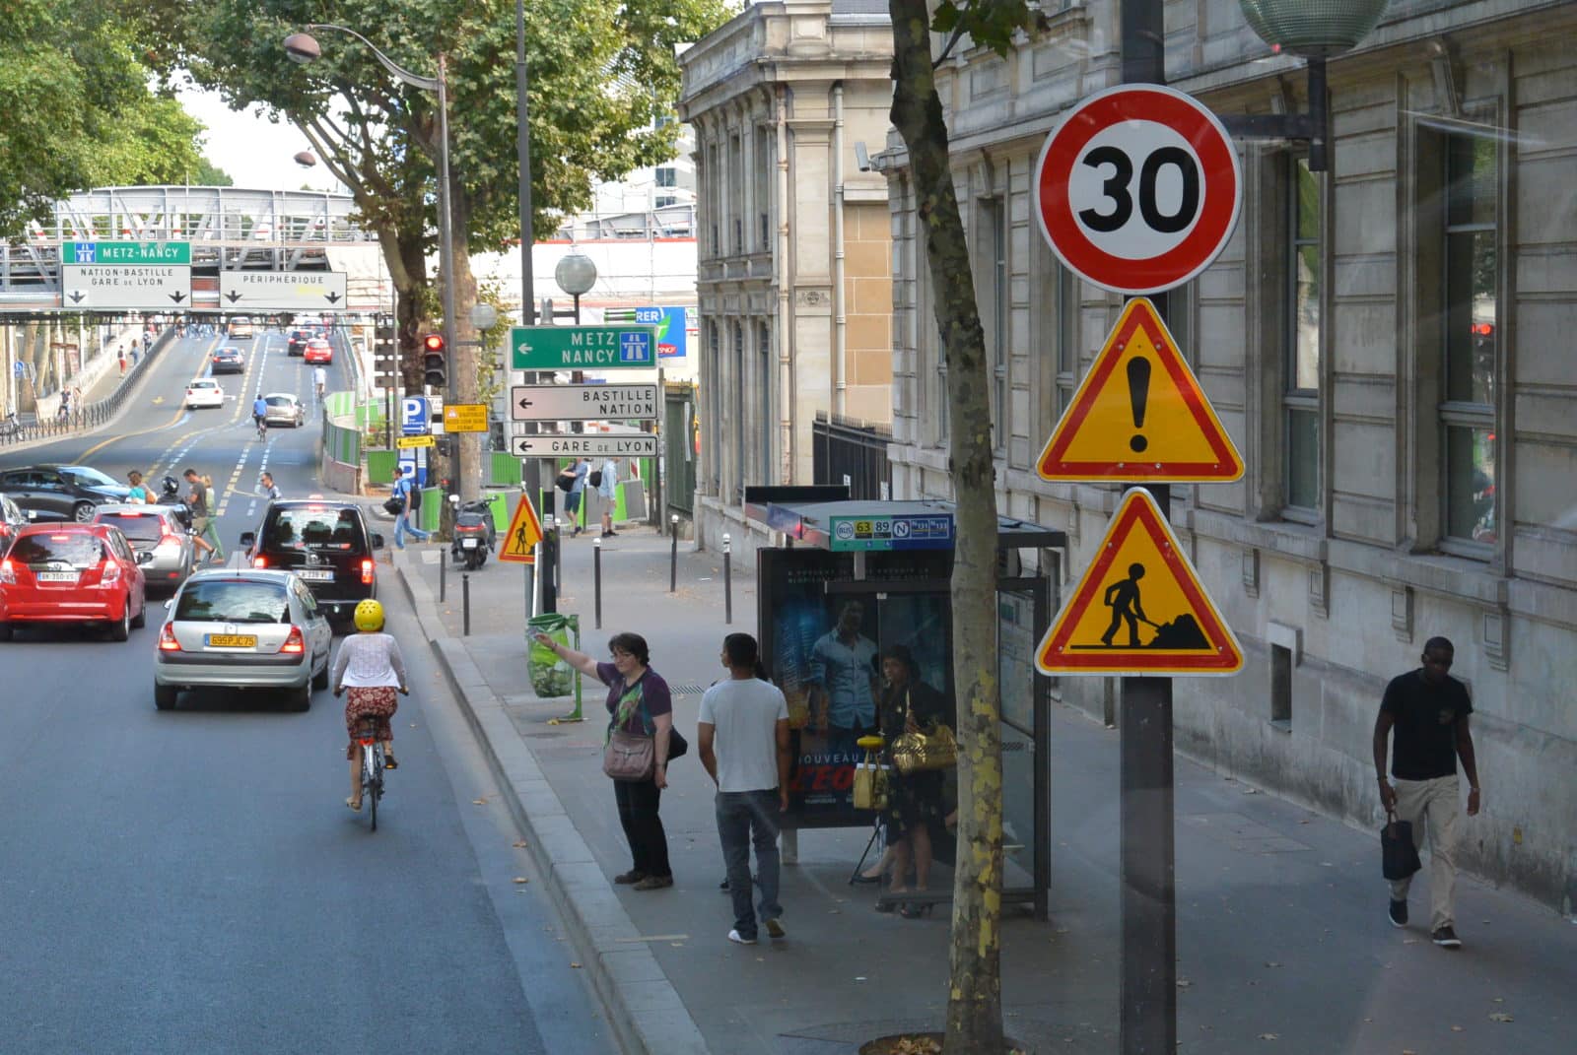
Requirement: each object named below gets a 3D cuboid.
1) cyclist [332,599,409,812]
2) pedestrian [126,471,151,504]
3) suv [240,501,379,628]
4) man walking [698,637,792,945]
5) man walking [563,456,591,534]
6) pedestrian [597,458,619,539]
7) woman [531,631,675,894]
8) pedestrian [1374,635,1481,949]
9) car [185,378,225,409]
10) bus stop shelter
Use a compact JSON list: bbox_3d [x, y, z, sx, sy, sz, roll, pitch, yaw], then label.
[{"bbox_3d":[-3.140,1.338,24.400,0.580,1.580,0.850,-1,4,-9],"label":"cyclist"},{"bbox_3d":[-12.330,-0.236,61.556,0.420,1.680,0.480,0,4,12],"label":"pedestrian"},{"bbox_3d":[-6.948,0.446,47.259,1.800,1.820,4.450,-1,3,-9],"label":"suv"},{"bbox_3d":[-0.250,1.469,18.300,0.490,1.740,0.420,-1,4,-12],"label":"man walking"},{"bbox_3d":[-4.469,-0.723,68.241,0.580,1.760,0.550,0,4,6],"label":"man walking"},{"bbox_3d":[-3.808,-0.715,68.241,0.480,1.770,0.520,-1,4,-6],"label":"pedestrian"},{"bbox_3d":[-1.156,1.437,20.446,0.740,1.610,0.620,-4,5,-42],"label":"woman"},{"bbox_3d":[3.626,1.464,18.442,0.620,1.730,0.580,-1,4,-7],"label":"pedestrian"},{"bbox_3d":[-28.312,-6.485,157.500,1.700,1.470,4.000,-1,6,-7],"label":"car"},{"bbox_3d":[0.682,1.003,20.787,1.420,2.420,3.650,-1,4,-9],"label":"bus stop shelter"}]

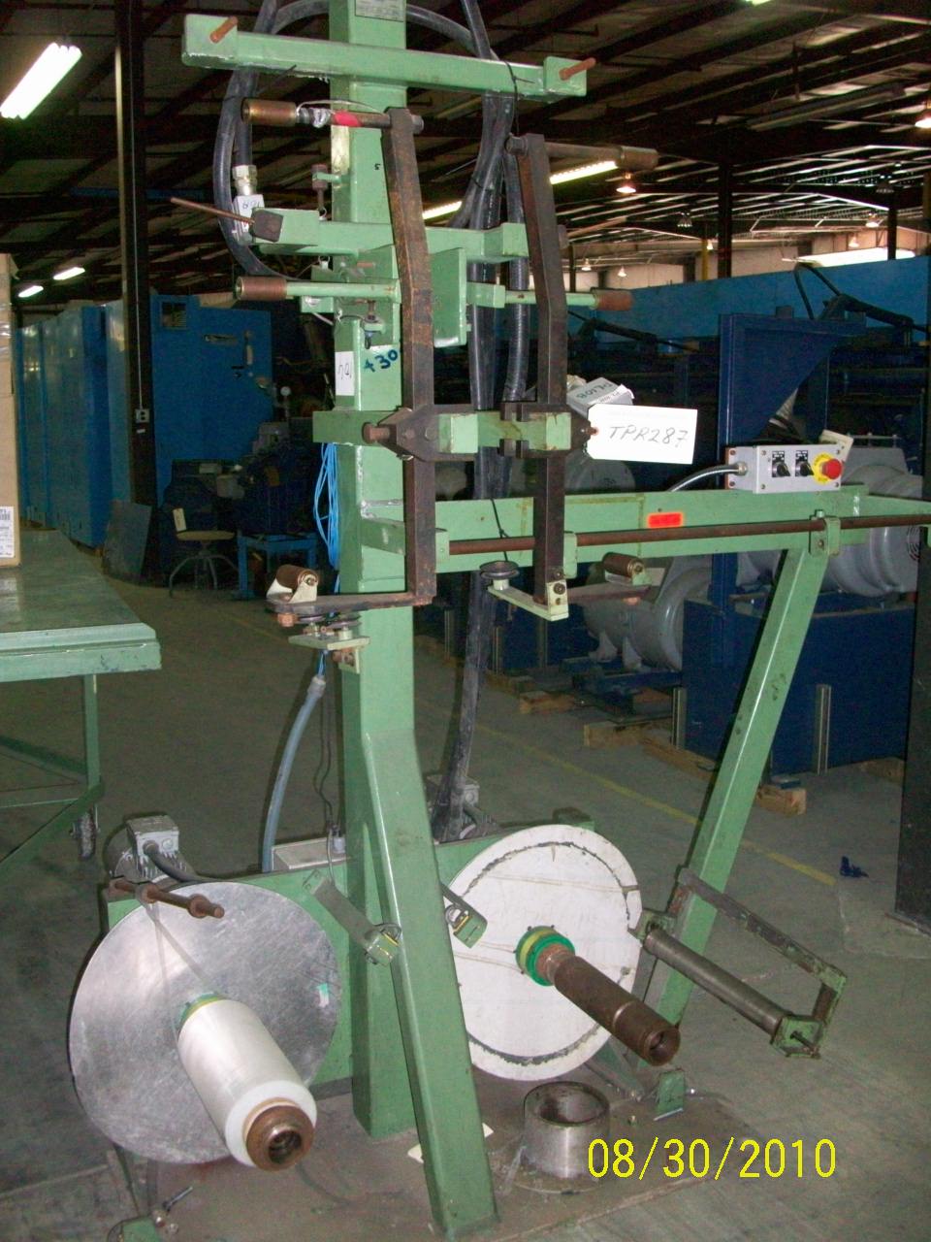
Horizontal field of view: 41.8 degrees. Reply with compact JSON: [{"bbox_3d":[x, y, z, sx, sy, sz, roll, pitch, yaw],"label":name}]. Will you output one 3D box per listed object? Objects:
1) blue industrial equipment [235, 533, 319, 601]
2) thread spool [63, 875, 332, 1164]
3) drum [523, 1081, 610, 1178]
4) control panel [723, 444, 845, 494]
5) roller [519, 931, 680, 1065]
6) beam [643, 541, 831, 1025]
[{"bbox_3d":[-1.362,-0.398,8.850,0.580,0.480,0.500,-5,10,-25],"label":"blue industrial equipment"},{"bbox_3d":[-0.367,0.726,1.960,0.525,0.525,0.425,-5,12,-28],"label":"thread spool"},{"bbox_3d":[0.181,0.909,2.185,0.156,0.110,0.156,0,9,0],"label":"drum"},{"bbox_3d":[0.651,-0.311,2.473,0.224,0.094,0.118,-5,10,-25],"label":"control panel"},{"bbox_3d":[0.242,0.692,2.244,0.102,0.102,0.415,-5,12,-28],"label":"roller"},{"bbox_3d":[0.545,0.388,2.520,0.076,1.150,0.051,17,1,-27],"label":"beam"}]

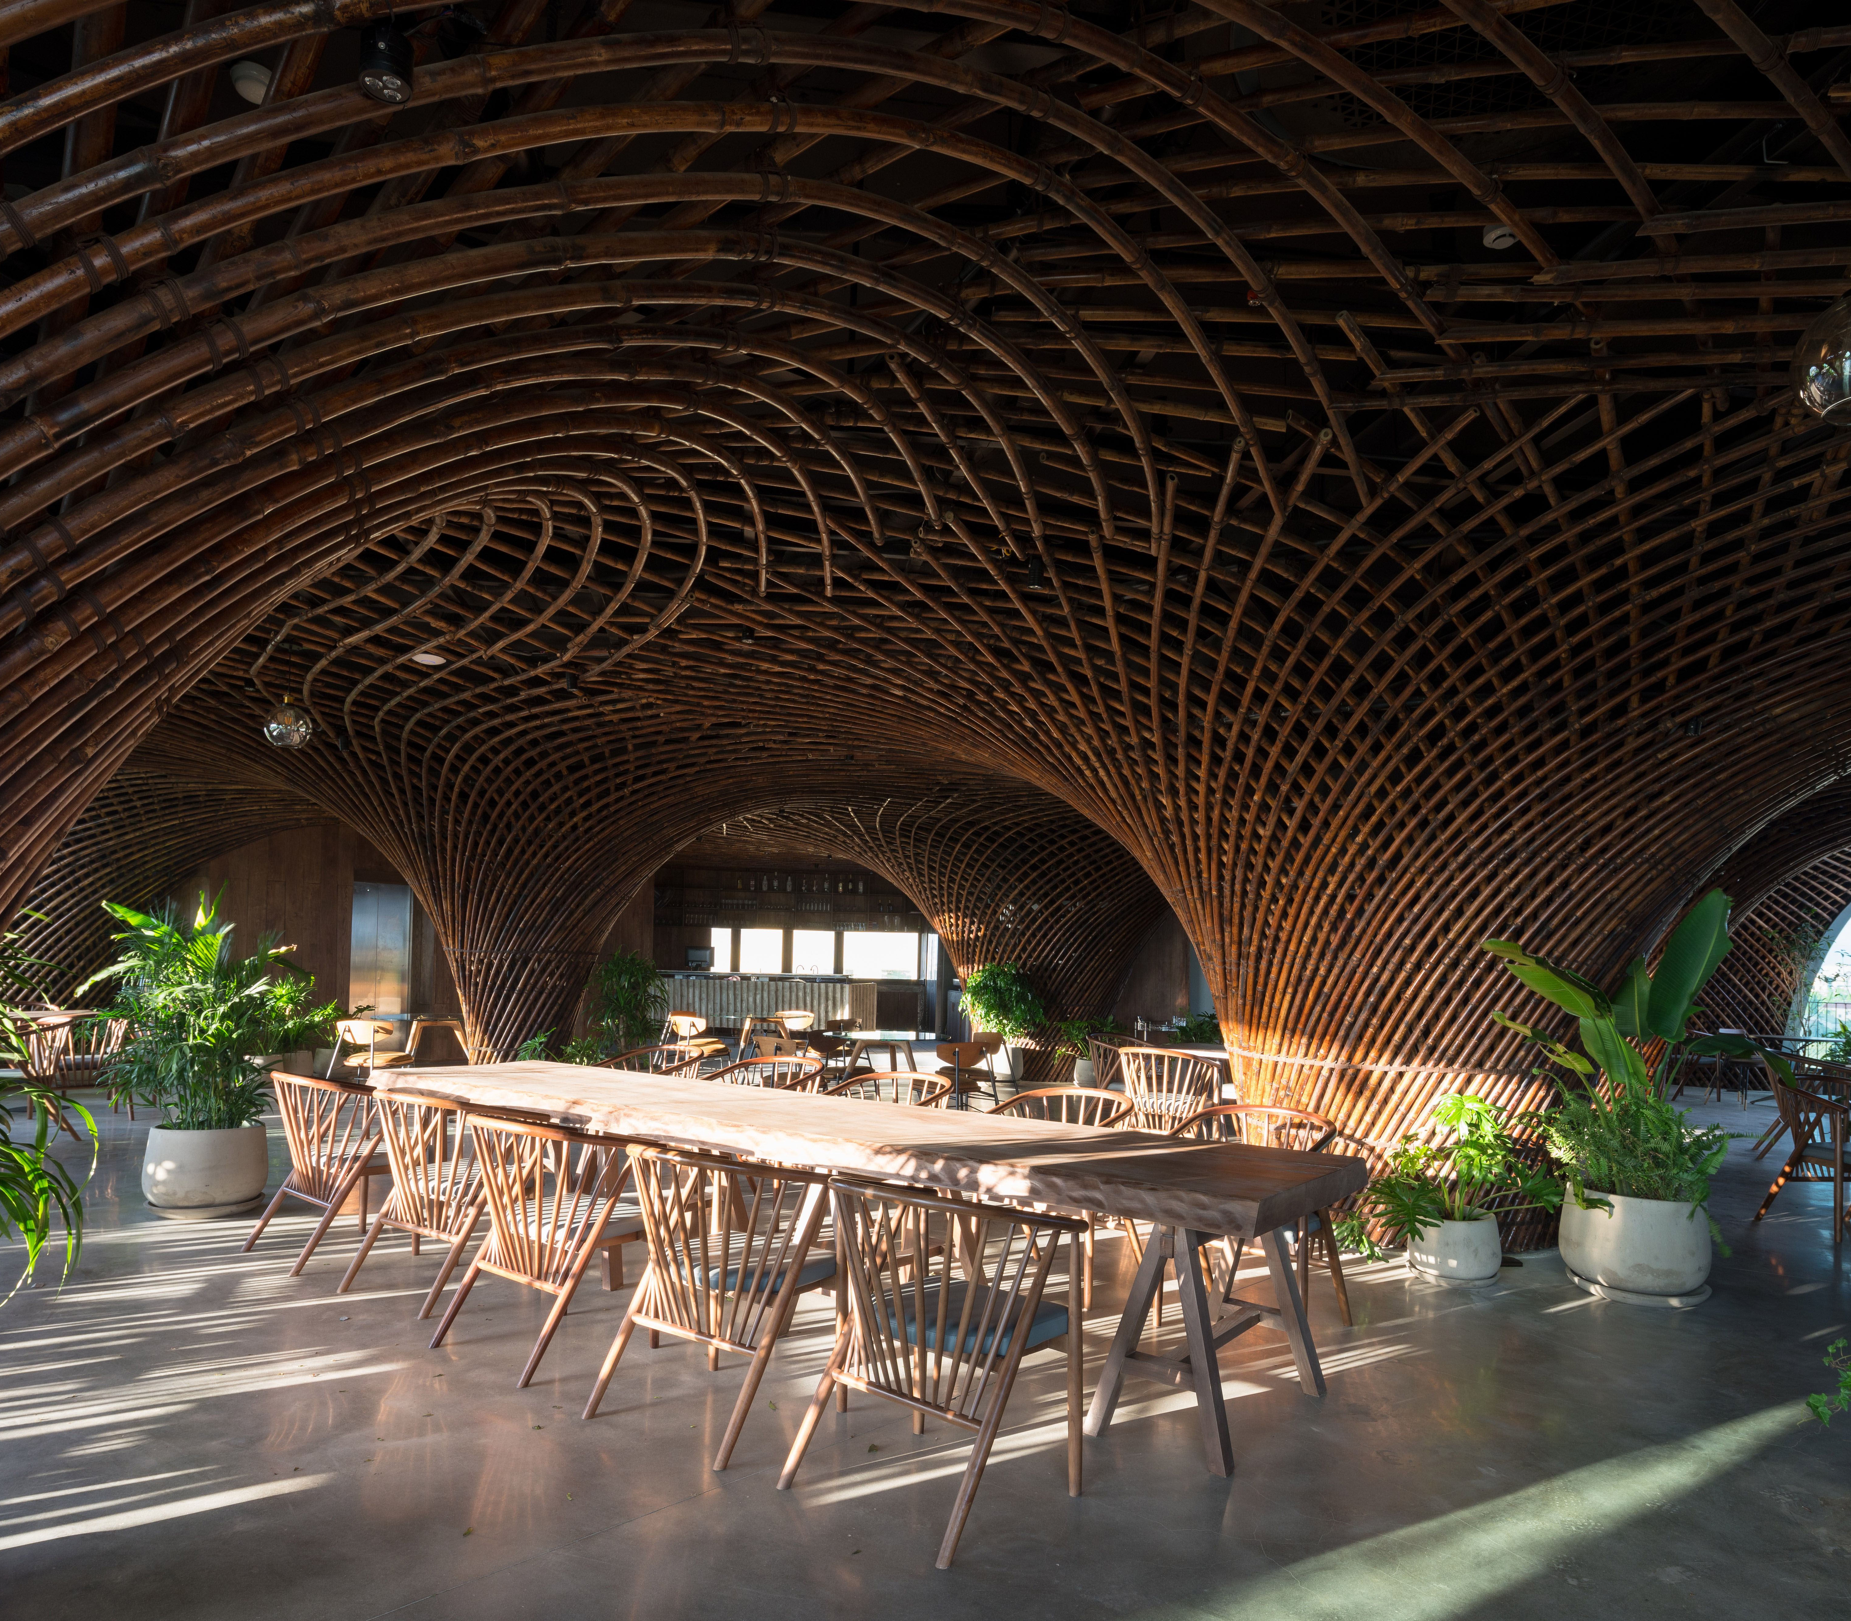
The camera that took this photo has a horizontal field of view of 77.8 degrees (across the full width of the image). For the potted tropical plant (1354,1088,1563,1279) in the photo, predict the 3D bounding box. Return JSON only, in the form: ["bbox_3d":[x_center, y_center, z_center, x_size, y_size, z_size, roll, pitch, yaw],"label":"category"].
[{"bbox_3d":[2.300,1.590,4.918,0.840,0.760,0.740,0,-6,0],"label":"potted tropical plant"}]

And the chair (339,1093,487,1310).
[{"bbox_3d":[-1.953,1.563,4.696,0.610,0.760,0.570,-4,-7,36],"label":"chair"}]

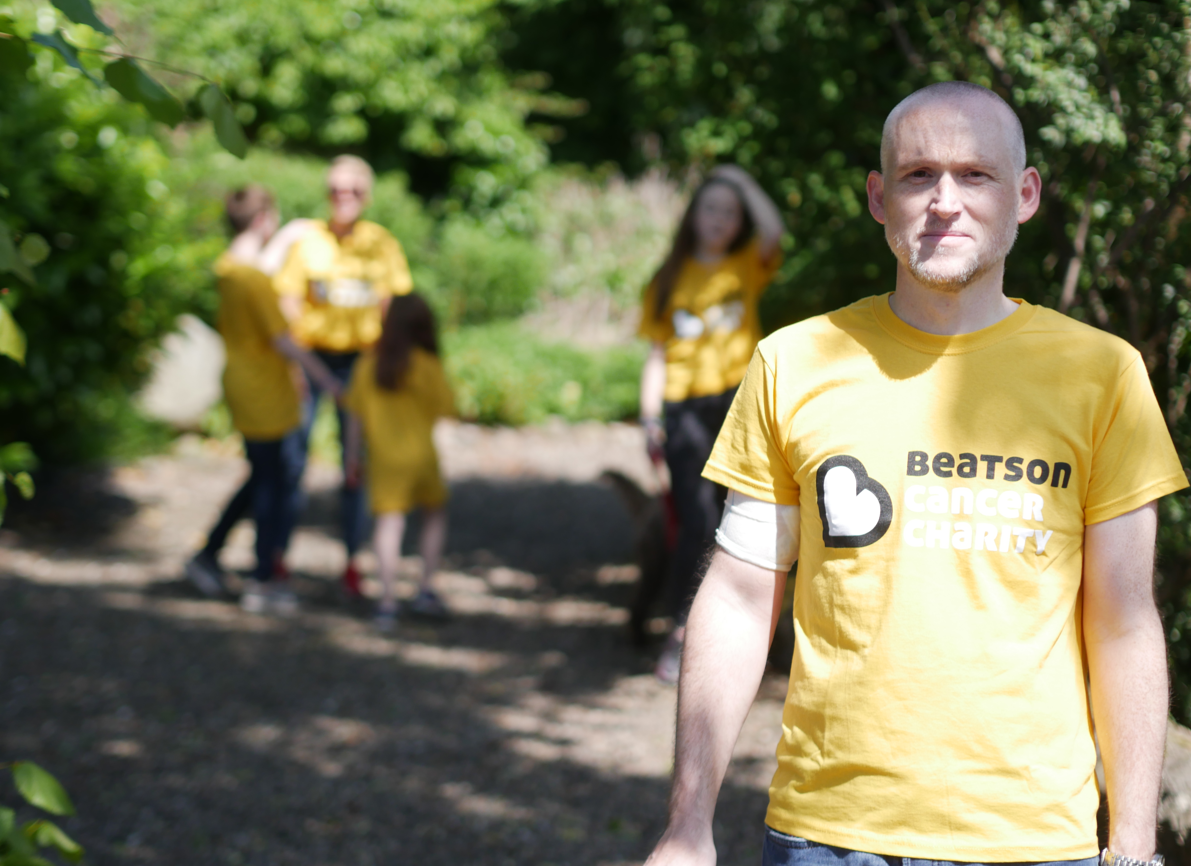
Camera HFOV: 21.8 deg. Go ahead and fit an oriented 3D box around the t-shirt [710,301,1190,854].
[{"bbox_3d":[0.392,0.155,3.490,0.538,0.622,0.270,2,5,12],"label":"t-shirt"}]

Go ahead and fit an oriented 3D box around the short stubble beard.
[{"bbox_3d":[0.397,-0.200,3.430,0.146,0.092,0.105,1,5,11],"label":"short stubble beard"}]

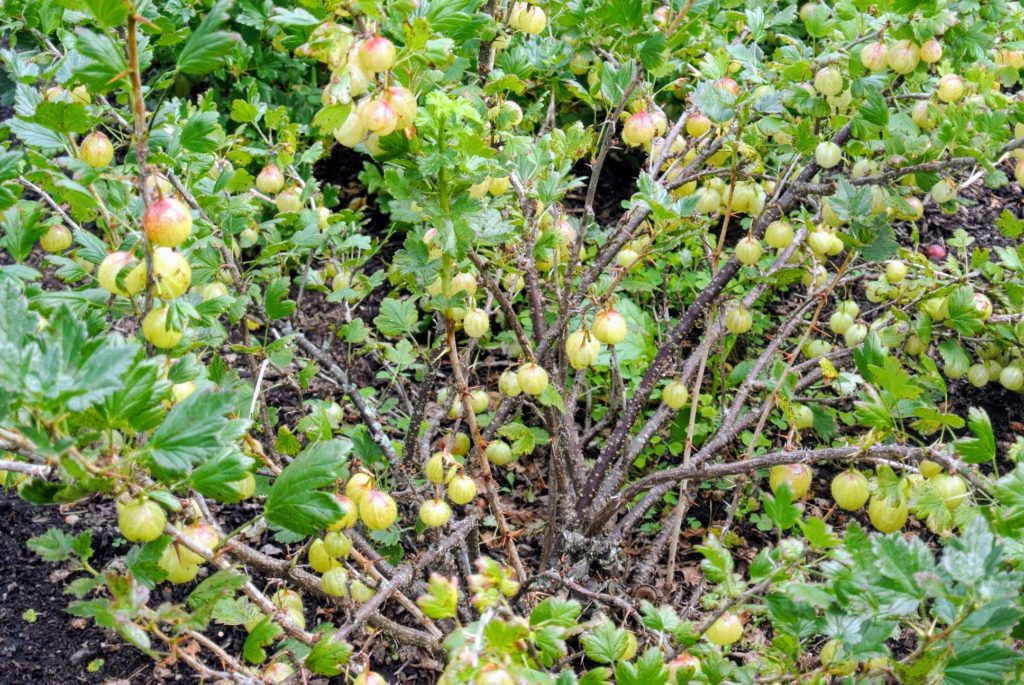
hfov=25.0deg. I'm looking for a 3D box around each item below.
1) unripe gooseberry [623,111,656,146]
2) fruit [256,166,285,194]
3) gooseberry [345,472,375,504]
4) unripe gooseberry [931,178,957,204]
[{"bbox_3d":[0.087,-0.147,1.580,0.023,0.024,0.023,0,28,0],"label":"unripe gooseberry"},{"bbox_3d":[-0.170,-0.115,1.620,0.020,0.020,0.020,0,25,0],"label":"fruit"},{"bbox_3d":[-0.094,0.089,1.420,0.019,0.020,0.019,0,25,0],"label":"gooseberry"},{"bbox_3d":[0.308,-0.108,1.650,0.018,0.018,0.018,0,25,0],"label":"unripe gooseberry"}]

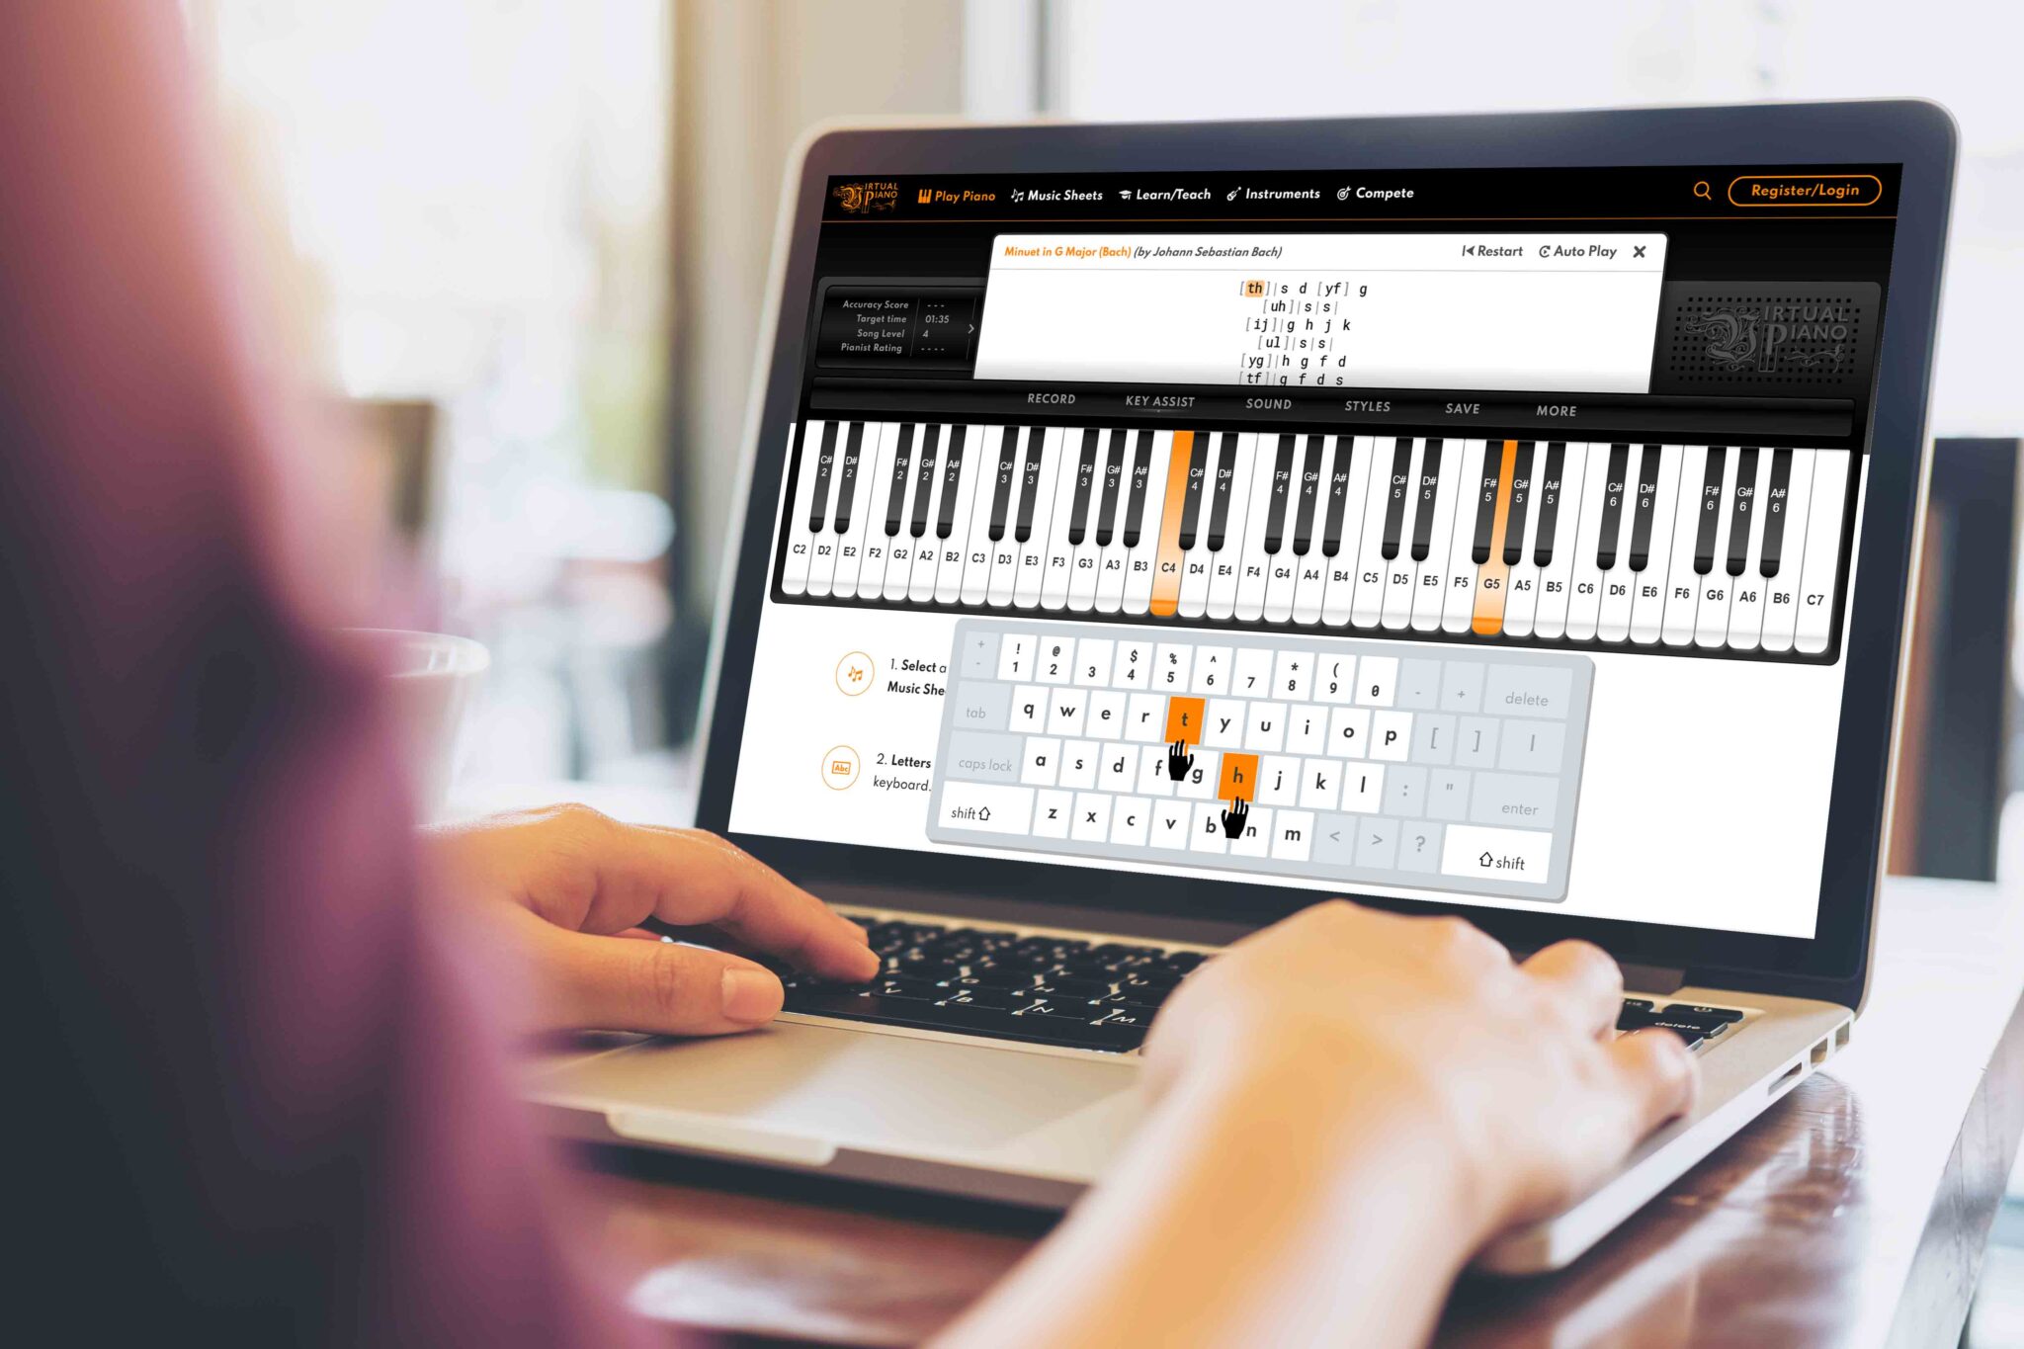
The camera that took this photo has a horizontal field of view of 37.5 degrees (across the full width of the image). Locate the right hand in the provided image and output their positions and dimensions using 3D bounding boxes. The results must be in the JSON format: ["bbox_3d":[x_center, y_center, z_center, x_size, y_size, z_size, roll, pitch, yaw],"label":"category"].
[{"bbox_3d":[0.068,0.062,0.510,0.087,0.053,0.150,3,6,25],"label":"right hand"}]

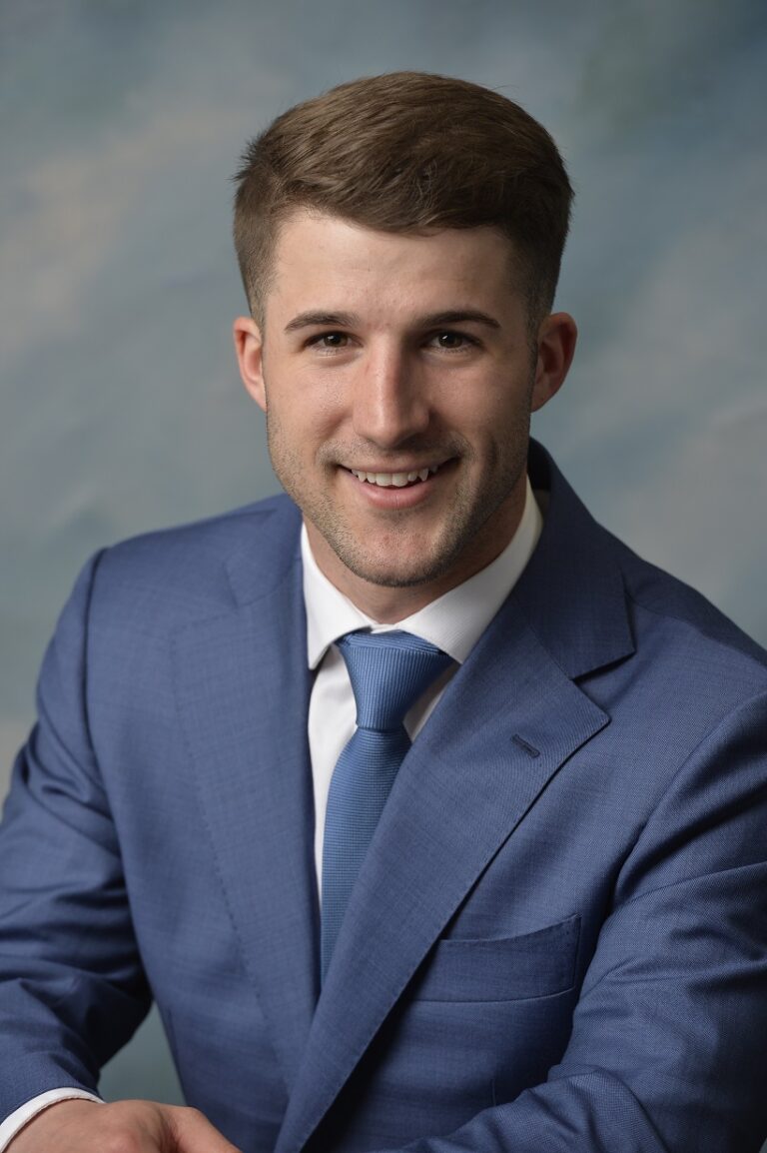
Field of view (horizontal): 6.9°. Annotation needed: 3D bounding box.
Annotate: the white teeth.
[{"bbox_3d":[0.006,-0.055,3.440,0.050,0.013,0.019,-1,6,4],"label":"white teeth"}]

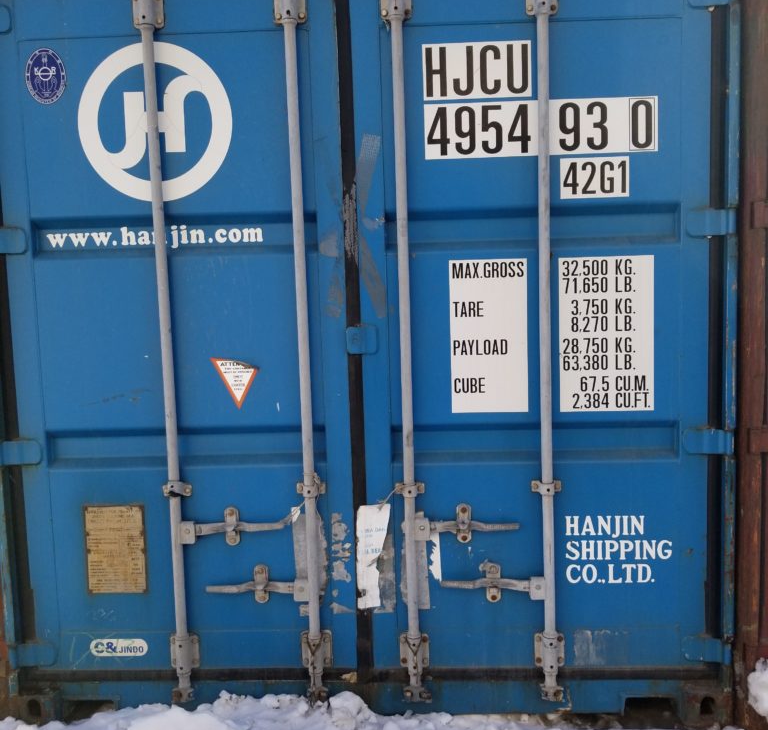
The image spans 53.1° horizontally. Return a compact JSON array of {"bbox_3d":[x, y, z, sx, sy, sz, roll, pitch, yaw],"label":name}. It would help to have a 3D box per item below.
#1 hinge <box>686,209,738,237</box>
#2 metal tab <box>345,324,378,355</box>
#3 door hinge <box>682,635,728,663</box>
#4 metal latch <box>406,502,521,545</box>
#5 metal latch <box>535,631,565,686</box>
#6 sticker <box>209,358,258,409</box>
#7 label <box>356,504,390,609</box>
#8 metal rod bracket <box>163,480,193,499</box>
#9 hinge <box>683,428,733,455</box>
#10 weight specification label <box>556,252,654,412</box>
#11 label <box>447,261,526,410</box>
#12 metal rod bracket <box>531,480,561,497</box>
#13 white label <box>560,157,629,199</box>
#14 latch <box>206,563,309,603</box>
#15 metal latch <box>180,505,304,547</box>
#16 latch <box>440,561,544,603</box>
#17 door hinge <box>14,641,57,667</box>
[{"bbox_3d":[1.034,-0.448,2.430,0.147,0.080,0.045,-2,5,1],"label":"hinge"},{"bbox_3d":[-0.070,-0.083,2.525,0.102,0.099,0.016,-1,6,2],"label":"metal tab"},{"bbox_3d":[1.070,0.948,2.559,0.147,0.081,0.045,-2,5,1],"label":"door hinge"},{"bbox_3d":[0.259,0.522,2.529,0.369,0.120,0.060,-2,5,1],"label":"metal latch"},{"bbox_3d":[0.552,0.980,2.563,0.100,0.167,0.065,-2,5,1],"label":"metal latch"},{"bbox_3d":[-0.497,0.062,2.564,0.160,0.172,0.008,-1,6,2],"label":"sticker"},{"bbox_3d":[-0.035,0.649,2.594,0.113,0.364,0.012,-1,5,2],"label":"label"},{"bbox_3d":[-0.691,0.418,2.577,0.100,0.060,0.056,-1,5,2],"label":"metal rod bracket"},{"bbox_3d":[1.056,0.251,2.506,0.156,0.084,0.040,-1,6,2],"label":"hinge"},{"bbox_3d":[0.724,-0.098,2.500,0.303,0.501,0.008,-1,6,2],"label":"weight specification label"},{"bbox_3d":[0.343,-0.094,2.517,0.256,0.508,0.008,-1,5,2],"label":"label"},{"bbox_3d":[0.535,0.407,2.532,0.098,0.054,0.050,-1,6,2],"label":"metal rod bracket"},{"bbox_3d":[0.672,-0.595,2.454,0.216,0.126,0.008,-1,6,2],"label":"white label"},{"bbox_3d":[-0.426,0.739,2.594,0.348,0.136,0.060,-1,5,2],"label":"latch"},{"bbox_3d":[-0.479,0.533,2.546,0.387,0.119,0.060,-2,5,1],"label":"metal latch"},{"bbox_3d":[0.363,0.725,2.561,0.346,0.139,0.060,-1,5,2],"label":"latch"},{"bbox_3d":[-1.208,1.003,2.663,0.154,0.088,0.040,-1,5,2],"label":"door hinge"}]

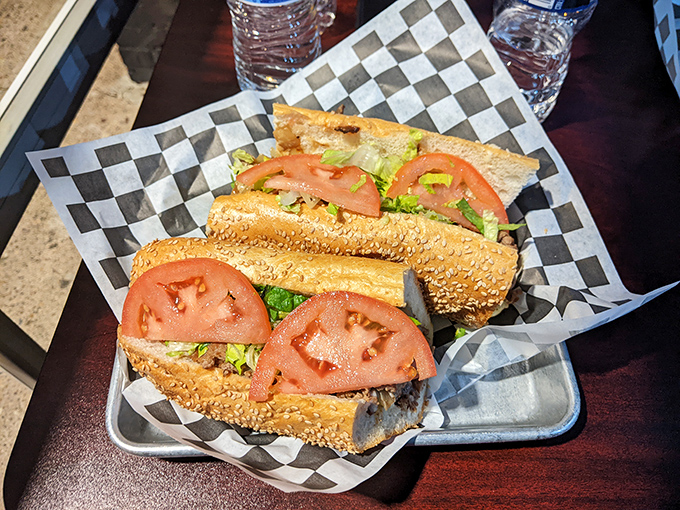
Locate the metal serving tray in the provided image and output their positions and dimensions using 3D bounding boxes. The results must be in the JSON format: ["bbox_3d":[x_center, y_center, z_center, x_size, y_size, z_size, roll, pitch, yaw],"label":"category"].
[{"bbox_3d":[0.001,0.029,0.312,0.242,0.026,0.168,-2,58,-2],"label":"metal serving tray"}]

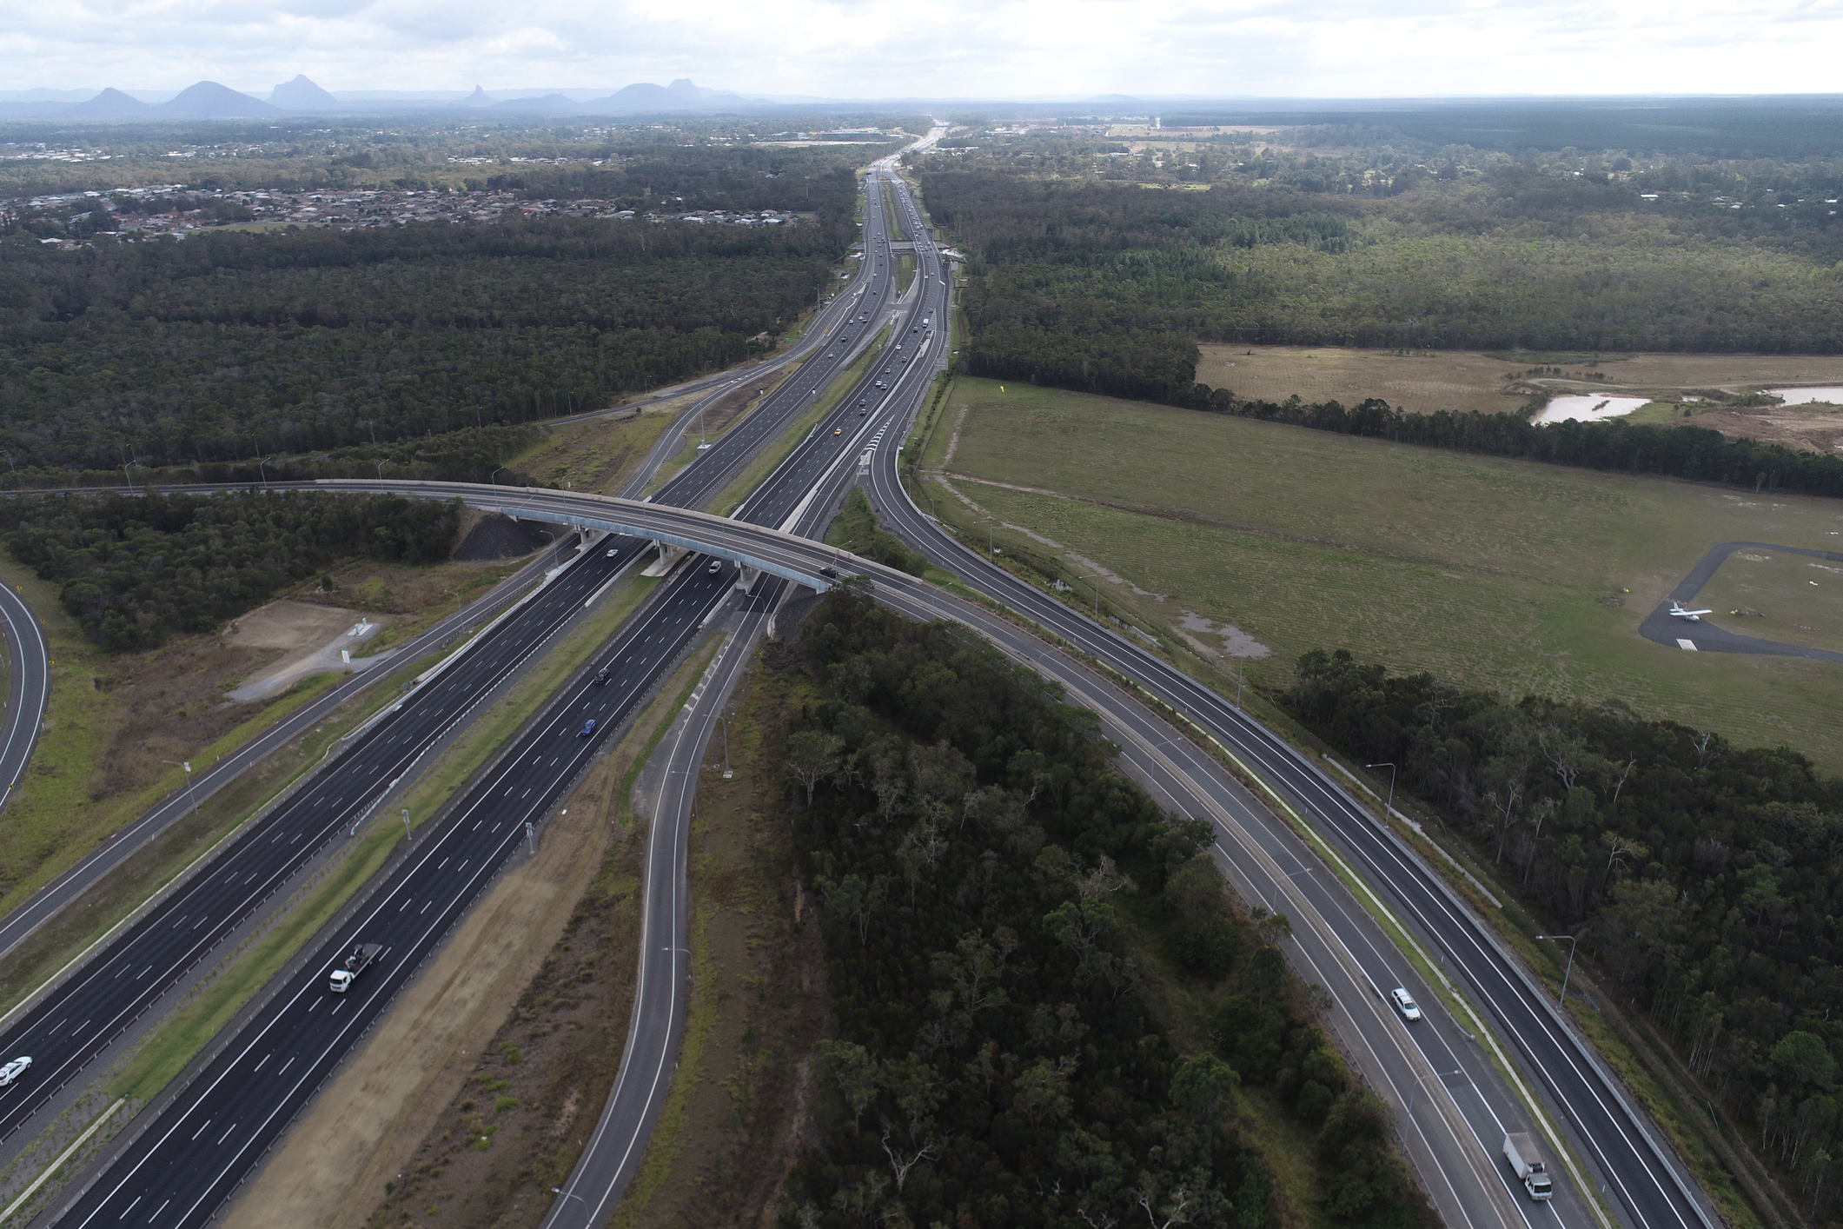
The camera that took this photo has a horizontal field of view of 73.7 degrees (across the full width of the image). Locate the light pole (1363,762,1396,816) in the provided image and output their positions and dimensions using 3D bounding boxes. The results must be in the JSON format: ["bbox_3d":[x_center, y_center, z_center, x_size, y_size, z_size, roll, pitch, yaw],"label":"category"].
[{"bbox_3d":[78.217,31.369,209.995,5.520,12.100,0.350,-6,24,-12],"label":"light pole"}]

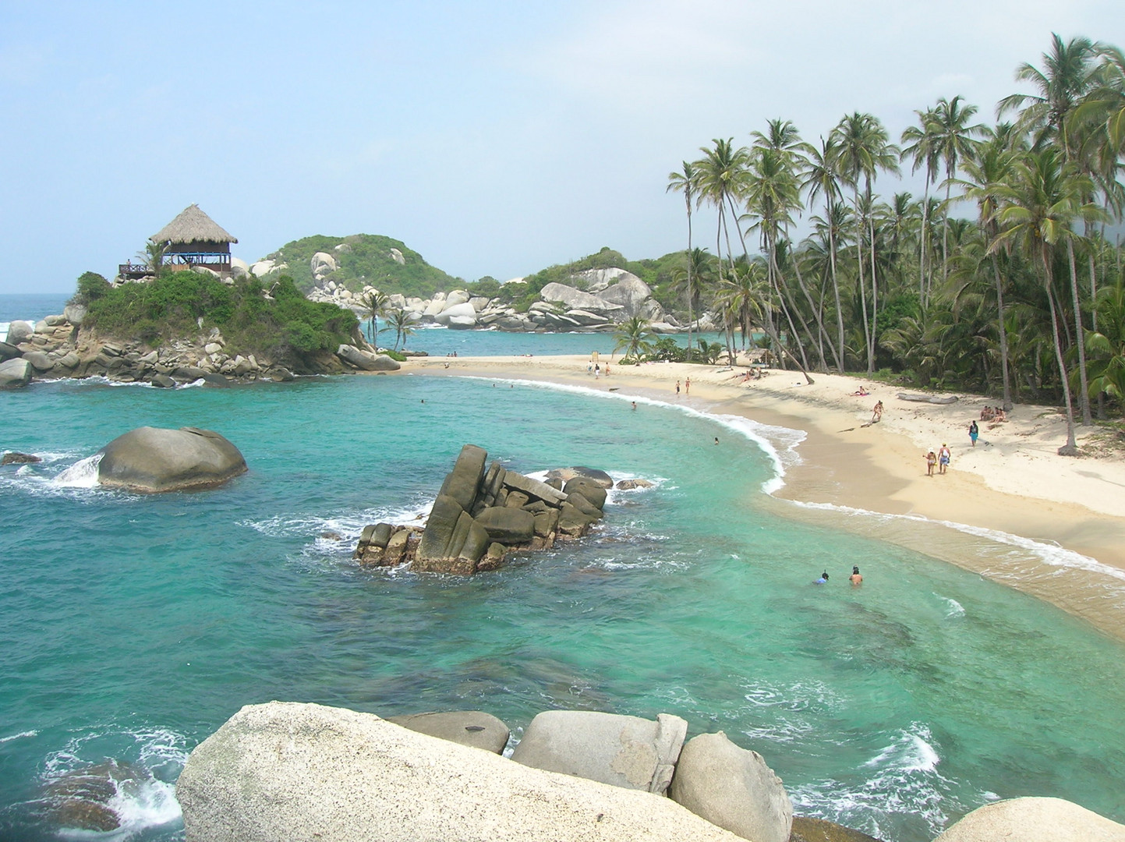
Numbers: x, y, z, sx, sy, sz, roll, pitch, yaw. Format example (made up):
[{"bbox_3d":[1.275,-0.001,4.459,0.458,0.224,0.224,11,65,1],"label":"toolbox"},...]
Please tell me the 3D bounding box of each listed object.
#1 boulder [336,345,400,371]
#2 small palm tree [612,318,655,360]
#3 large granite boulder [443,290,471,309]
[{"bbox_3d":[-25.764,-8.352,146.790,8.600,3.600,4.500,-1,7,-10],"label":"boulder"},{"bbox_3d":[9.849,-11.292,151.000,5.860,5.870,5.600,0,7,0],"label":"small palm tree"},{"bbox_3d":[-33.163,-37.740,346.000,8.440,6.800,7.500,0,7,0],"label":"large granite boulder"}]

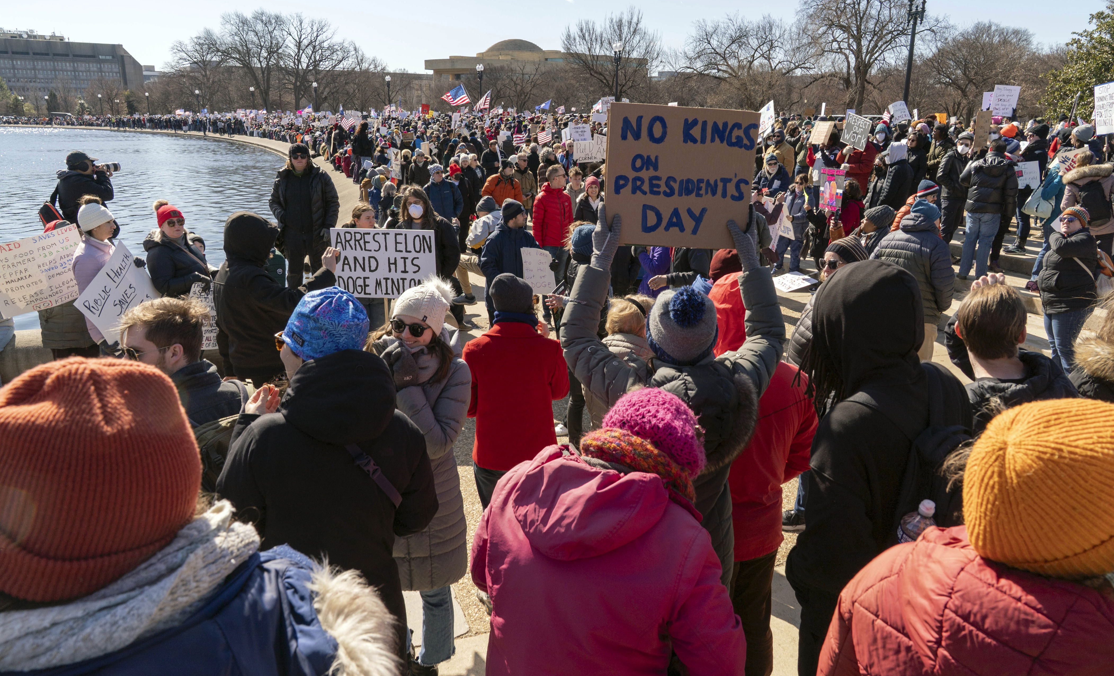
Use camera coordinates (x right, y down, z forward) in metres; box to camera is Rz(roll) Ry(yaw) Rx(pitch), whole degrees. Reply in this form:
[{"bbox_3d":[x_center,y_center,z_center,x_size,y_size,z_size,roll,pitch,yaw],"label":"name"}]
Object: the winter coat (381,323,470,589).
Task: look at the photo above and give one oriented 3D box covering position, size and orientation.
[{"bbox_3d":[-0.501,0.474,2.759,0.460,0.980,0.380,8,19,24],"label":"winter coat"}]

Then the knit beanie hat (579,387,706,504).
[{"bbox_3d":[0.230,0.262,1.880,0.260,0.250,0.280,13,-9,35],"label":"knit beanie hat"}]

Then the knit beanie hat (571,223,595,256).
[{"bbox_3d":[0.198,-0.624,4.750,0.200,0.210,0.230,-9,20,-29],"label":"knit beanie hat"}]

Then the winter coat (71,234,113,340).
[{"bbox_3d":[-3.255,-0.353,5.225,0.370,0.760,0.450,1,17,5],"label":"winter coat"}]

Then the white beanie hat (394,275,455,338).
[{"bbox_3d":[-0.503,-0.121,2.780,0.210,0.240,0.230,20,17,15],"label":"white beanie hat"}]

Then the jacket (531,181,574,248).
[{"bbox_3d":[-0.043,-1.288,8.076,0.480,0.720,0.340,-12,20,-33],"label":"jacket"}]

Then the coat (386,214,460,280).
[{"bbox_3d":[-1.036,-0.553,5.800,0.600,0.800,0.400,2,17,7],"label":"coat"}]

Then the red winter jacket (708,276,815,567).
[{"bbox_3d":[0.629,0.308,2.537,0.530,1.030,0.370,2,17,4],"label":"red winter jacket"}]

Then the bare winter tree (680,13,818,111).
[{"bbox_3d":[16.284,-22.524,63.000,11.200,10.300,10.500,5,17,13],"label":"bare winter tree"}]

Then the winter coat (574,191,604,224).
[{"bbox_3d":[0.377,-1.163,7.750,0.480,0.720,0.320,-1,17,-5],"label":"winter coat"}]

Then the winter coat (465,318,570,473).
[{"bbox_3d":[-0.190,0.258,3.404,0.490,0.750,0.360,4,17,12],"label":"winter coat"}]

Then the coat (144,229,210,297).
[{"bbox_3d":[-2.903,-0.508,5.700,0.390,0.660,0.470,15,22,39],"label":"coat"}]

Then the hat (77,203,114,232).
[{"bbox_3d":[-3.020,-0.786,4.858,0.215,0.185,0.190,-16,22,-18],"label":"hat"}]

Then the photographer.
[{"bbox_3d":[-4.634,-1.053,7.300,0.560,1.660,0.500,-9,19,-29],"label":"photographer"}]

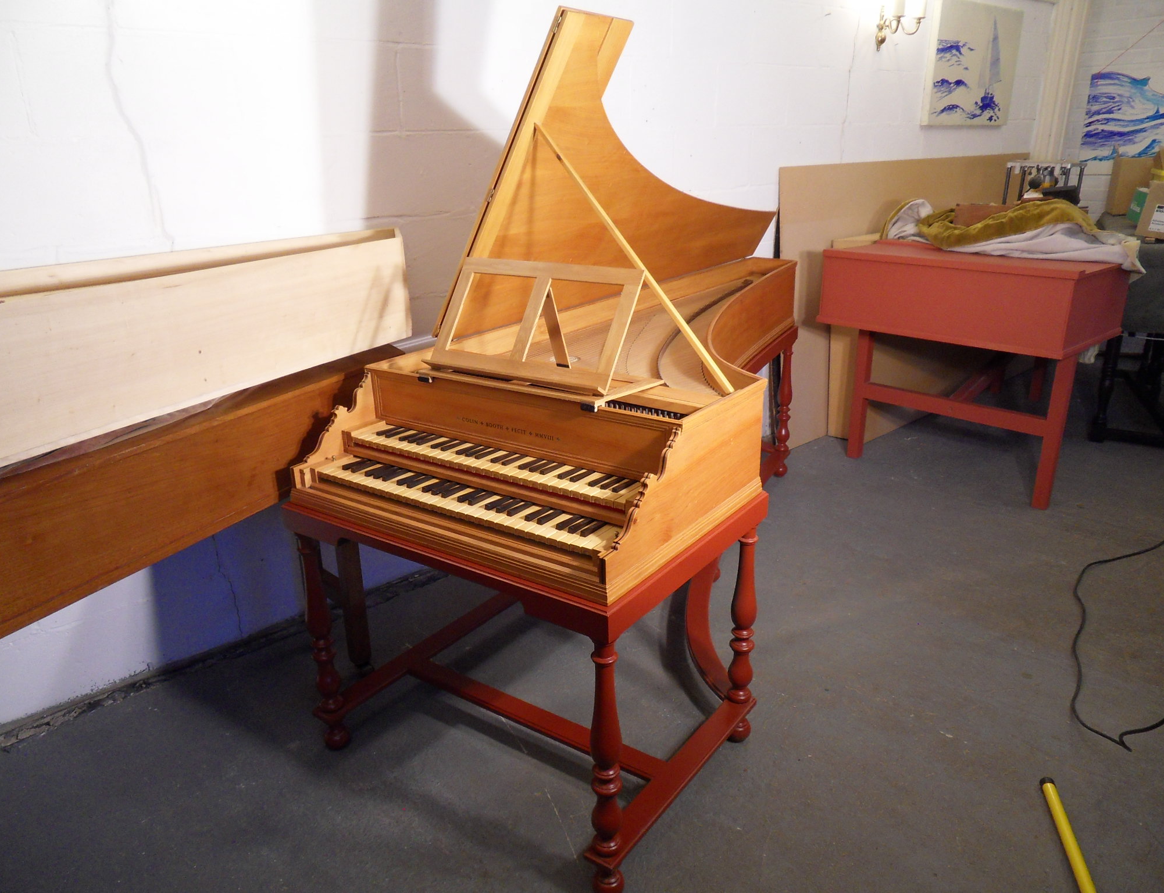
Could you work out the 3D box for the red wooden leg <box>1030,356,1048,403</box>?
[{"bbox_3d":[2.405,-0.512,4.294,0.052,0.560,0.052,-18,25,-38],"label":"red wooden leg"}]

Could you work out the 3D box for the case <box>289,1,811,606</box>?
[{"bbox_3d":[0.346,-0.568,2.158,0.787,0.903,2.185,12,24,34],"label":"case"}]

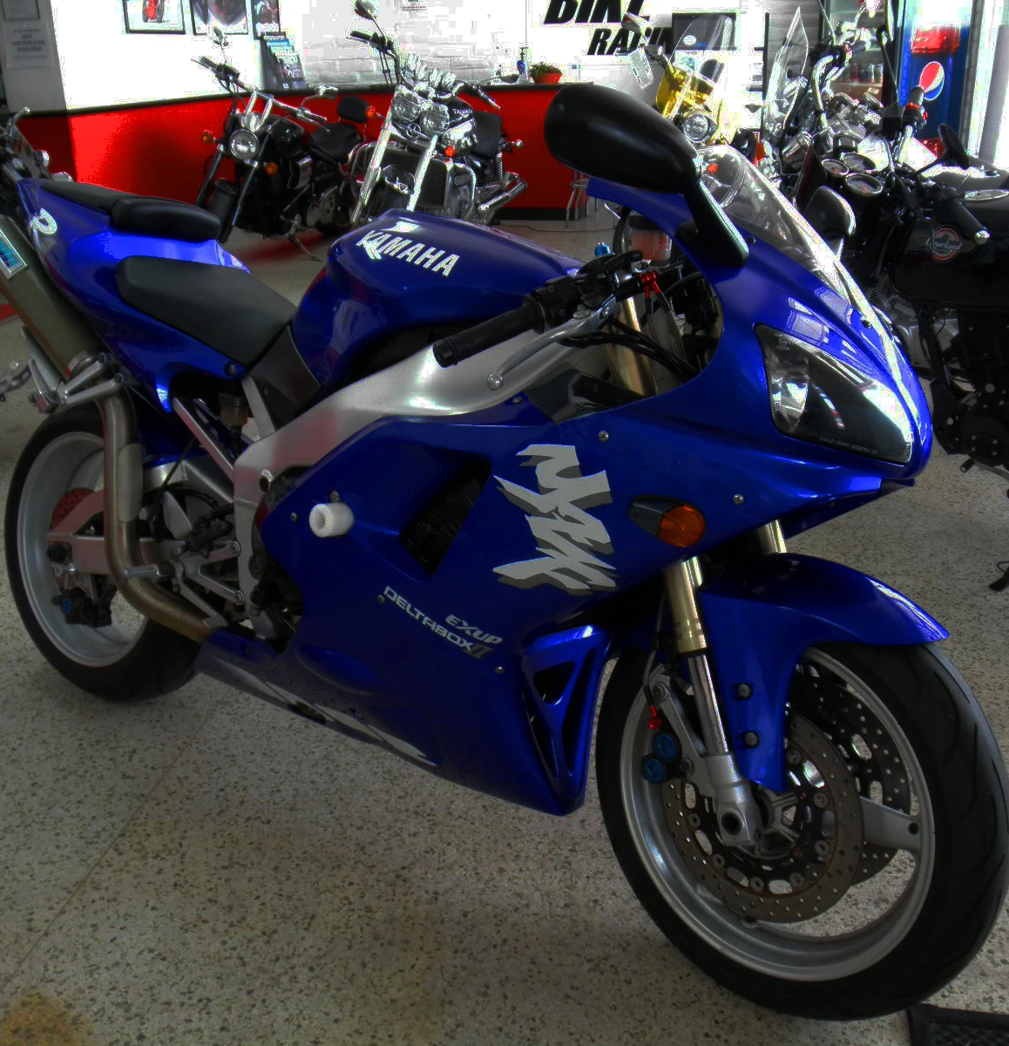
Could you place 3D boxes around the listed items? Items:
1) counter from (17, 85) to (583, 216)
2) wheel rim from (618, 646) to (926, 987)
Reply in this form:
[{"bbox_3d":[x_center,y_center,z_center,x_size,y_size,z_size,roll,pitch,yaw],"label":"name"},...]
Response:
[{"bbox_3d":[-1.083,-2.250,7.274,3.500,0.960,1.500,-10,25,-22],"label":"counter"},{"bbox_3d":[0.371,0.361,1.512,0.465,0.465,0.108,17,16,41],"label":"wheel rim"}]

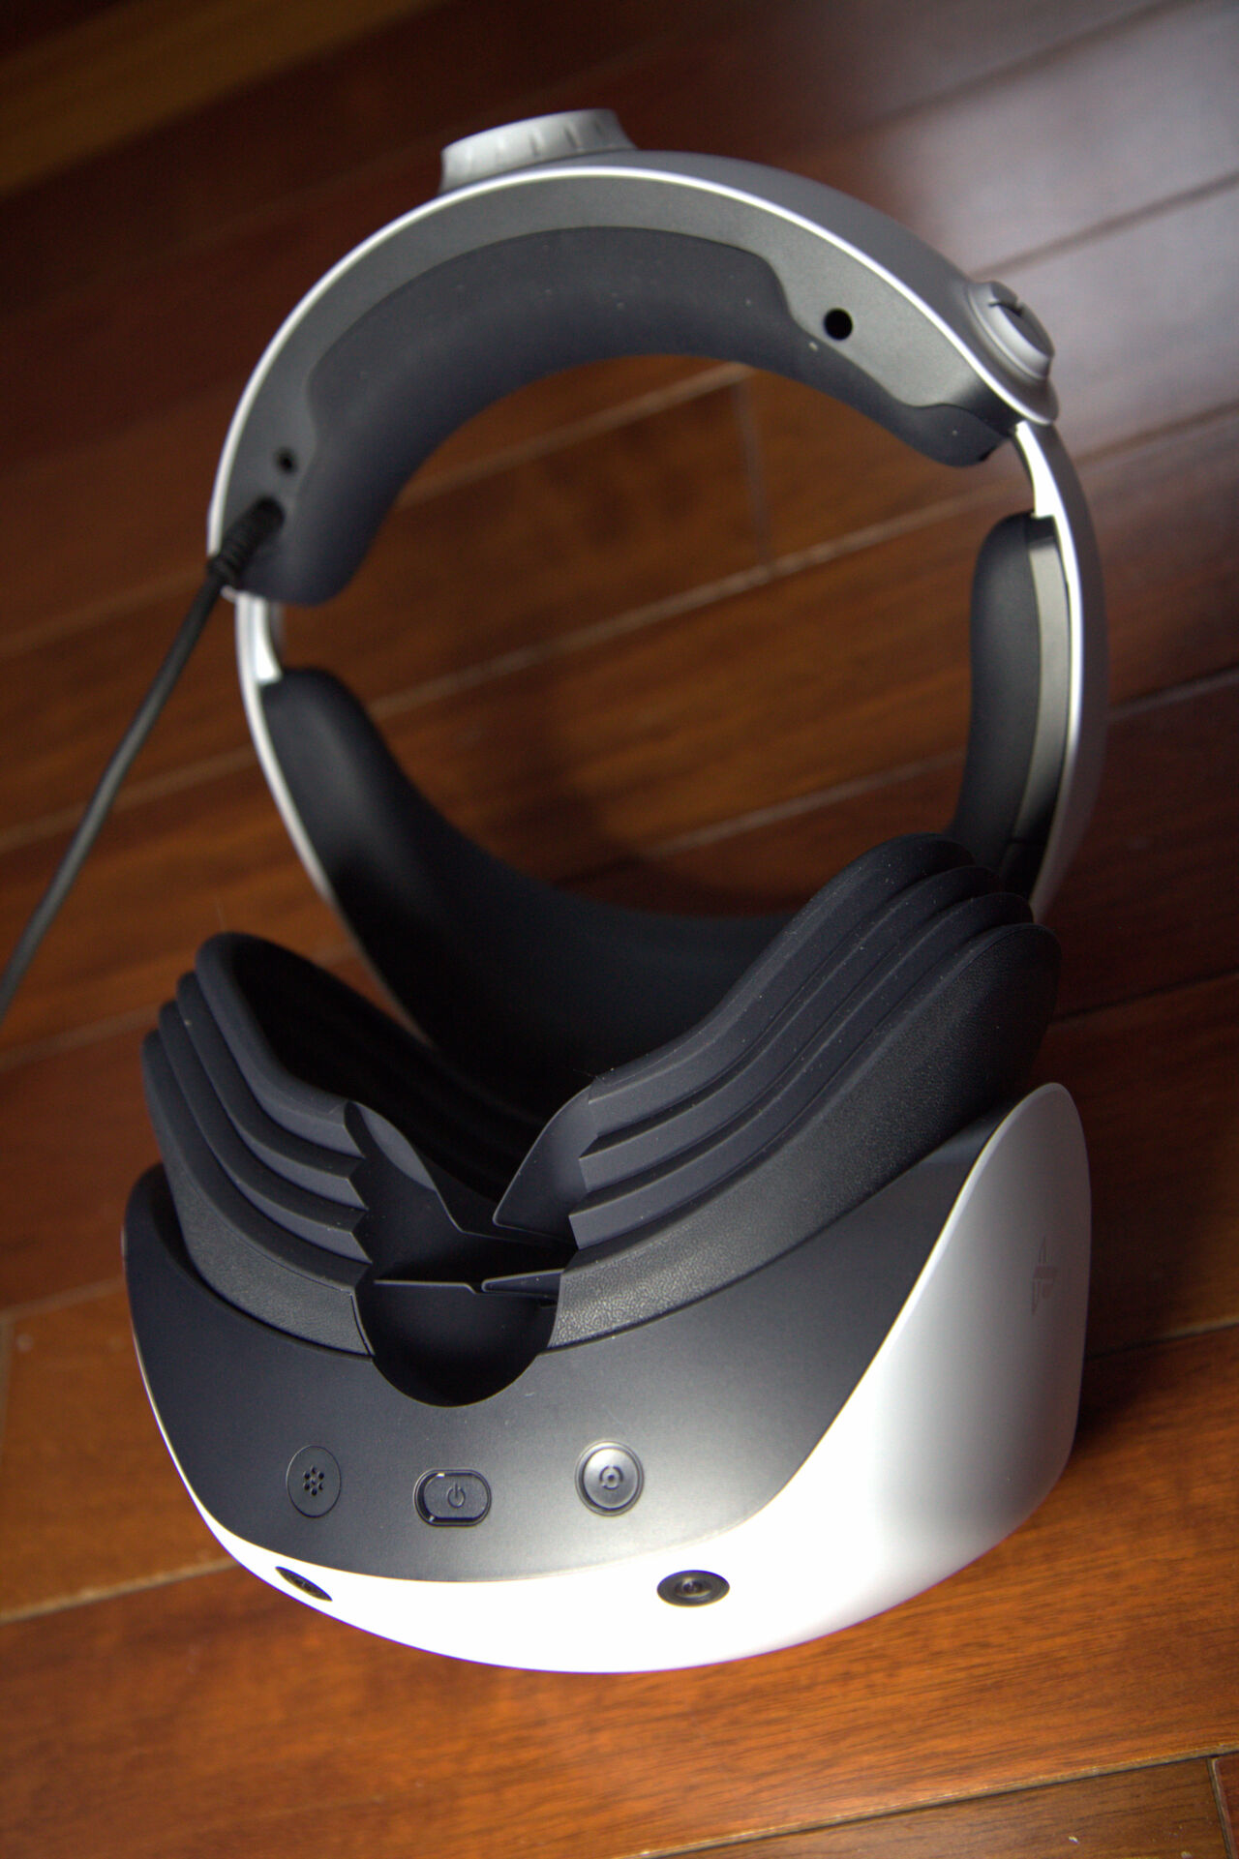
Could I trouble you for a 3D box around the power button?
[{"bbox_3d":[-0.028,0.097,0.387,0.015,0.003,0.010,-8,75,26],"label":"power button"}]

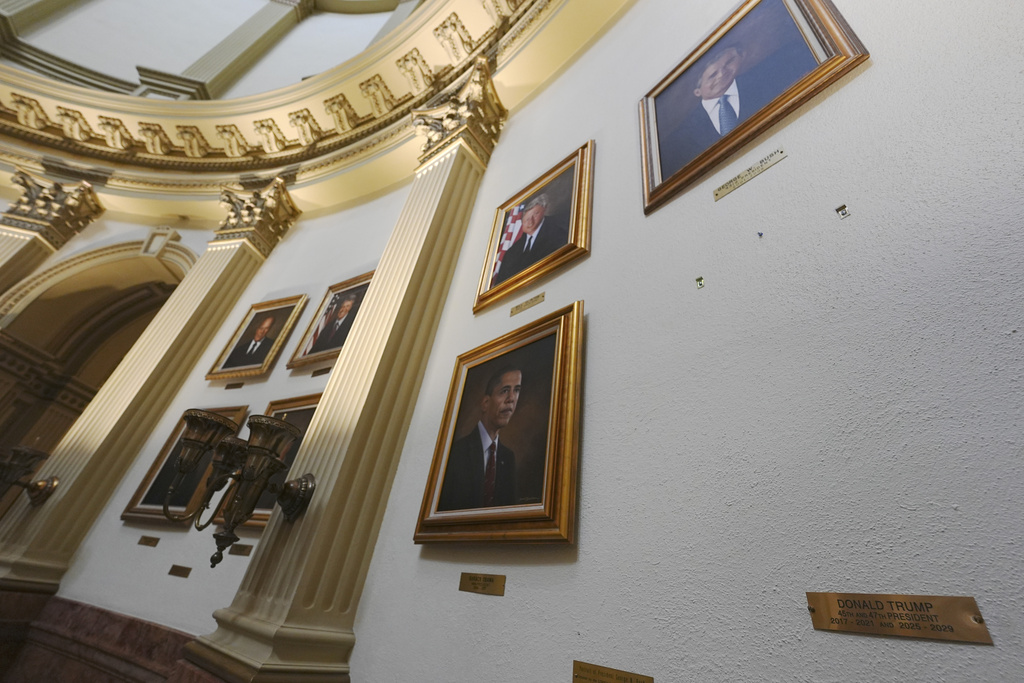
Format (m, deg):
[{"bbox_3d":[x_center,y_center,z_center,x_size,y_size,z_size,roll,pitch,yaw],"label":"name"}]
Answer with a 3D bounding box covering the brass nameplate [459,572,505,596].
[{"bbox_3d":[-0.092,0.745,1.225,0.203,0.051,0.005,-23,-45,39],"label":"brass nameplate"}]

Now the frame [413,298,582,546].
[{"bbox_3d":[-0.044,0.294,1.450,0.693,0.788,0.045,-23,-45,39],"label":"frame"}]

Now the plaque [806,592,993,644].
[{"bbox_3d":[0.558,0.408,0.592,0.006,0.051,0.203,28,-39,-26],"label":"plaque"}]

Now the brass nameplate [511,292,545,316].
[{"bbox_3d":[0.070,-0.162,1.778,0.203,0.051,0.005,-23,-45,39],"label":"brass nameplate"}]

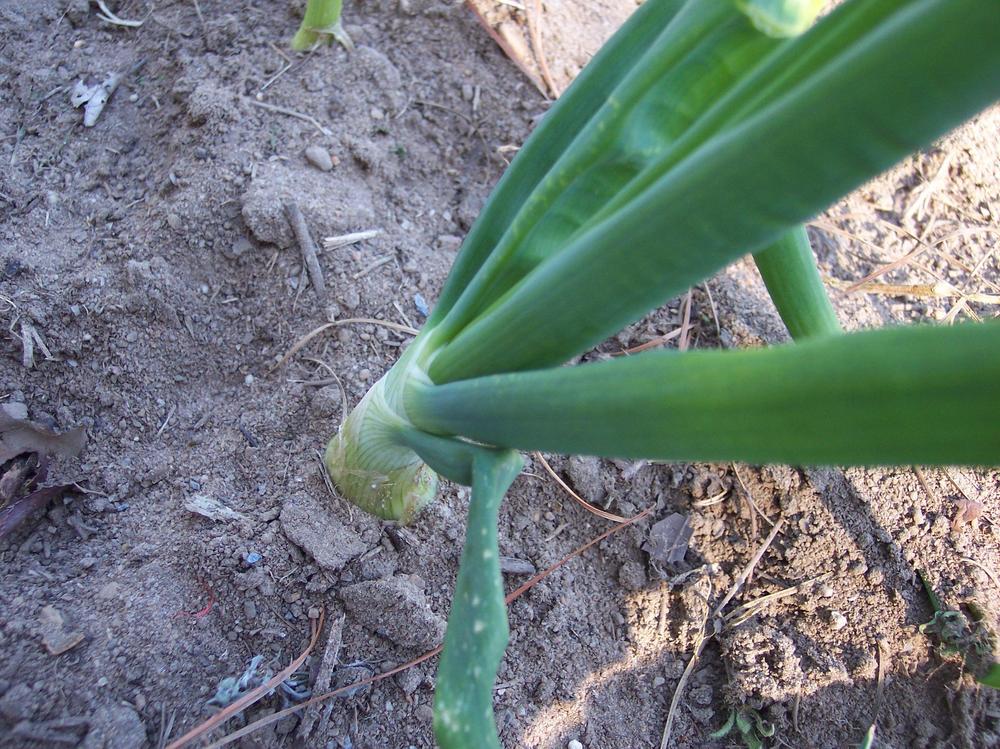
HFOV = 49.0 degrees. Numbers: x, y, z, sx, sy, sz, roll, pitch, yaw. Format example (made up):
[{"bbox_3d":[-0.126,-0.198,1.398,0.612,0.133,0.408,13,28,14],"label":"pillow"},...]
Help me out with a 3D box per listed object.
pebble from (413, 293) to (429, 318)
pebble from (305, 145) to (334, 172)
[{"bbox_3d":[-0.035,-0.031,0.483,0.006,0.004,0.012,-14,53,-16],"label":"pebble"},{"bbox_3d":[-0.089,-0.107,0.542,0.011,0.009,0.017,-24,56,-23],"label":"pebble"}]

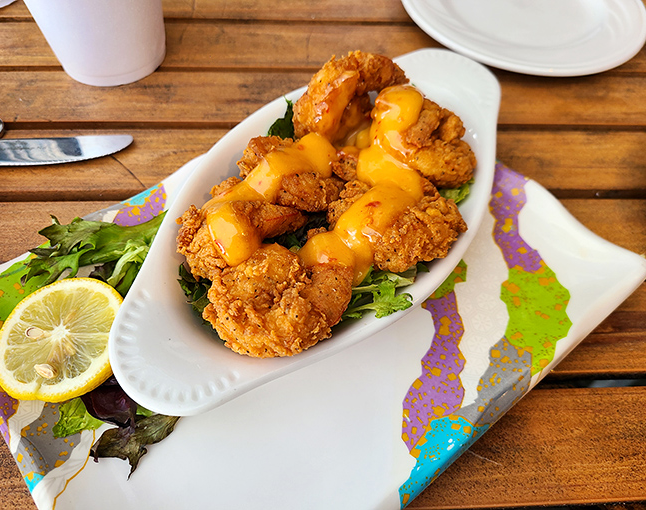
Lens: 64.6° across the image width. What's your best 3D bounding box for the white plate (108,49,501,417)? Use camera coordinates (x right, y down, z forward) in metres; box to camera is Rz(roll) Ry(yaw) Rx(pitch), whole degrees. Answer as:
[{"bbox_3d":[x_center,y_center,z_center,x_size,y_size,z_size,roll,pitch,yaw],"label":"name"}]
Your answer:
[{"bbox_3d":[0.006,-0.018,0.251,0.120,0.045,0.239,35,63,20],"label":"white plate"}]

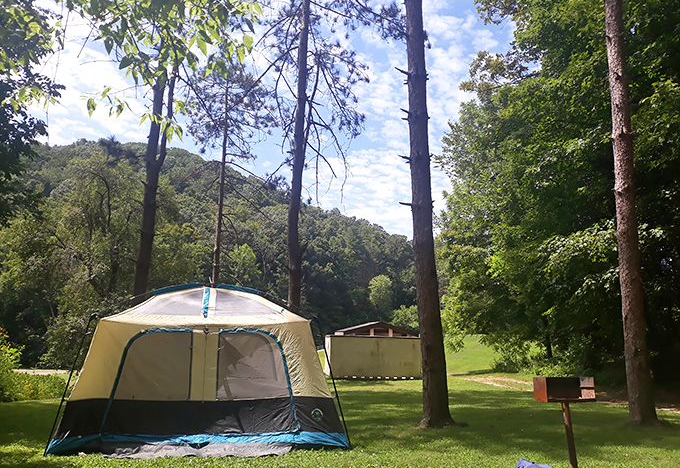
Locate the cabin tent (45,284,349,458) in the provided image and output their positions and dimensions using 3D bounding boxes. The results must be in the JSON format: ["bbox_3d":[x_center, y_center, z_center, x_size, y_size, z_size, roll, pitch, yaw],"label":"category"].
[{"bbox_3d":[-1.984,1.898,8.554,3.720,2.250,3.000,3,-11,-12],"label":"cabin tent"}]

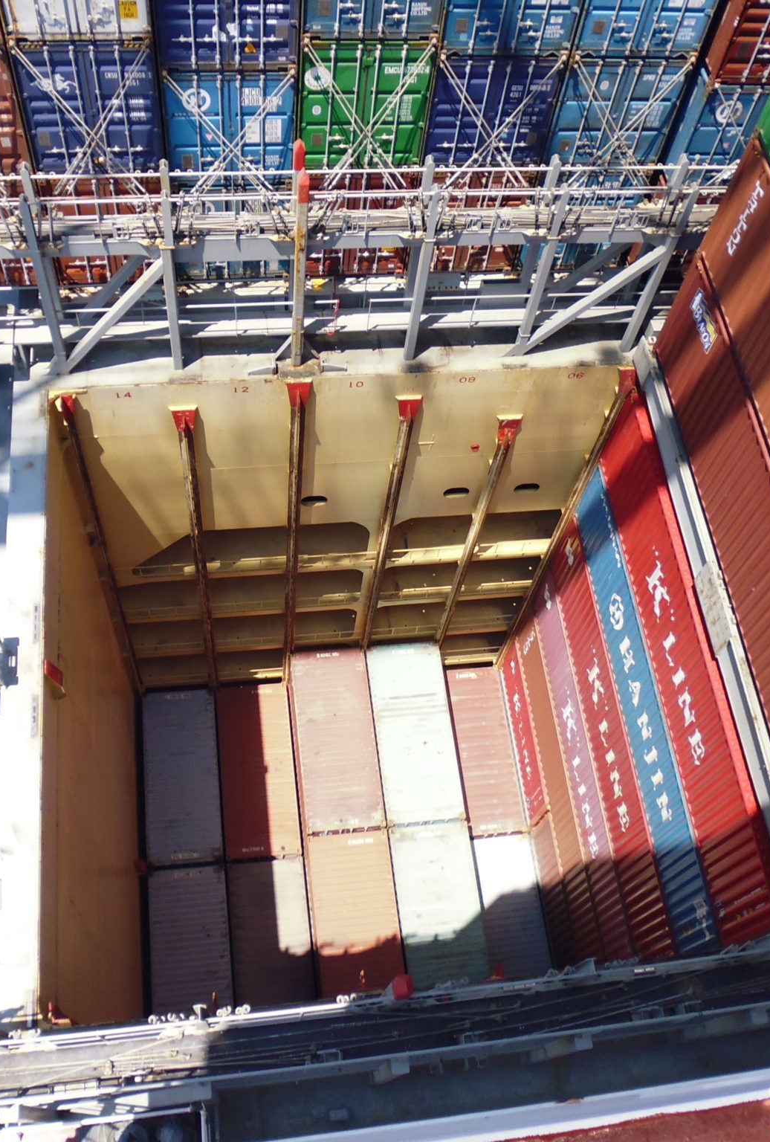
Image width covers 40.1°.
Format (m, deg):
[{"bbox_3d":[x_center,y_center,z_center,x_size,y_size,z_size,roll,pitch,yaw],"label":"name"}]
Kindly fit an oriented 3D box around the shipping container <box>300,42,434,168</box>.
[{"bbox_3d":[-1.042,-13.973,22.668,2.438,2.839,12.192,-3,62,-7],"label":"shipping container"}]

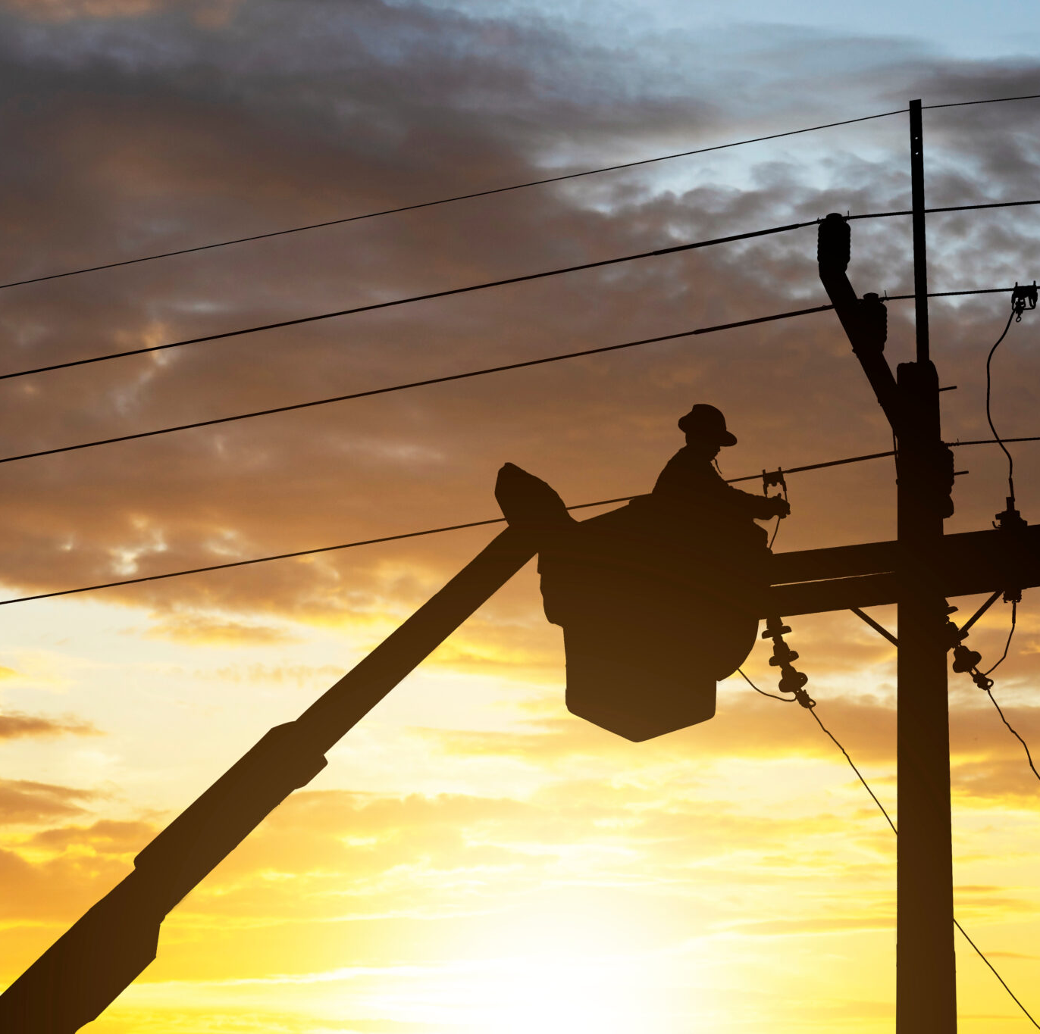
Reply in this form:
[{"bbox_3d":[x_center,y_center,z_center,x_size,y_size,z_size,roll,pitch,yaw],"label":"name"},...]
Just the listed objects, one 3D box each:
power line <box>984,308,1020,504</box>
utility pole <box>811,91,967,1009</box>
[{"bbox_3d":[2.495,-0.578,15.400,0.180,1.100,0.140,3,-27,0],"label":"power line"},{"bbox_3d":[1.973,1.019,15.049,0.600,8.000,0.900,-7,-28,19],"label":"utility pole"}]

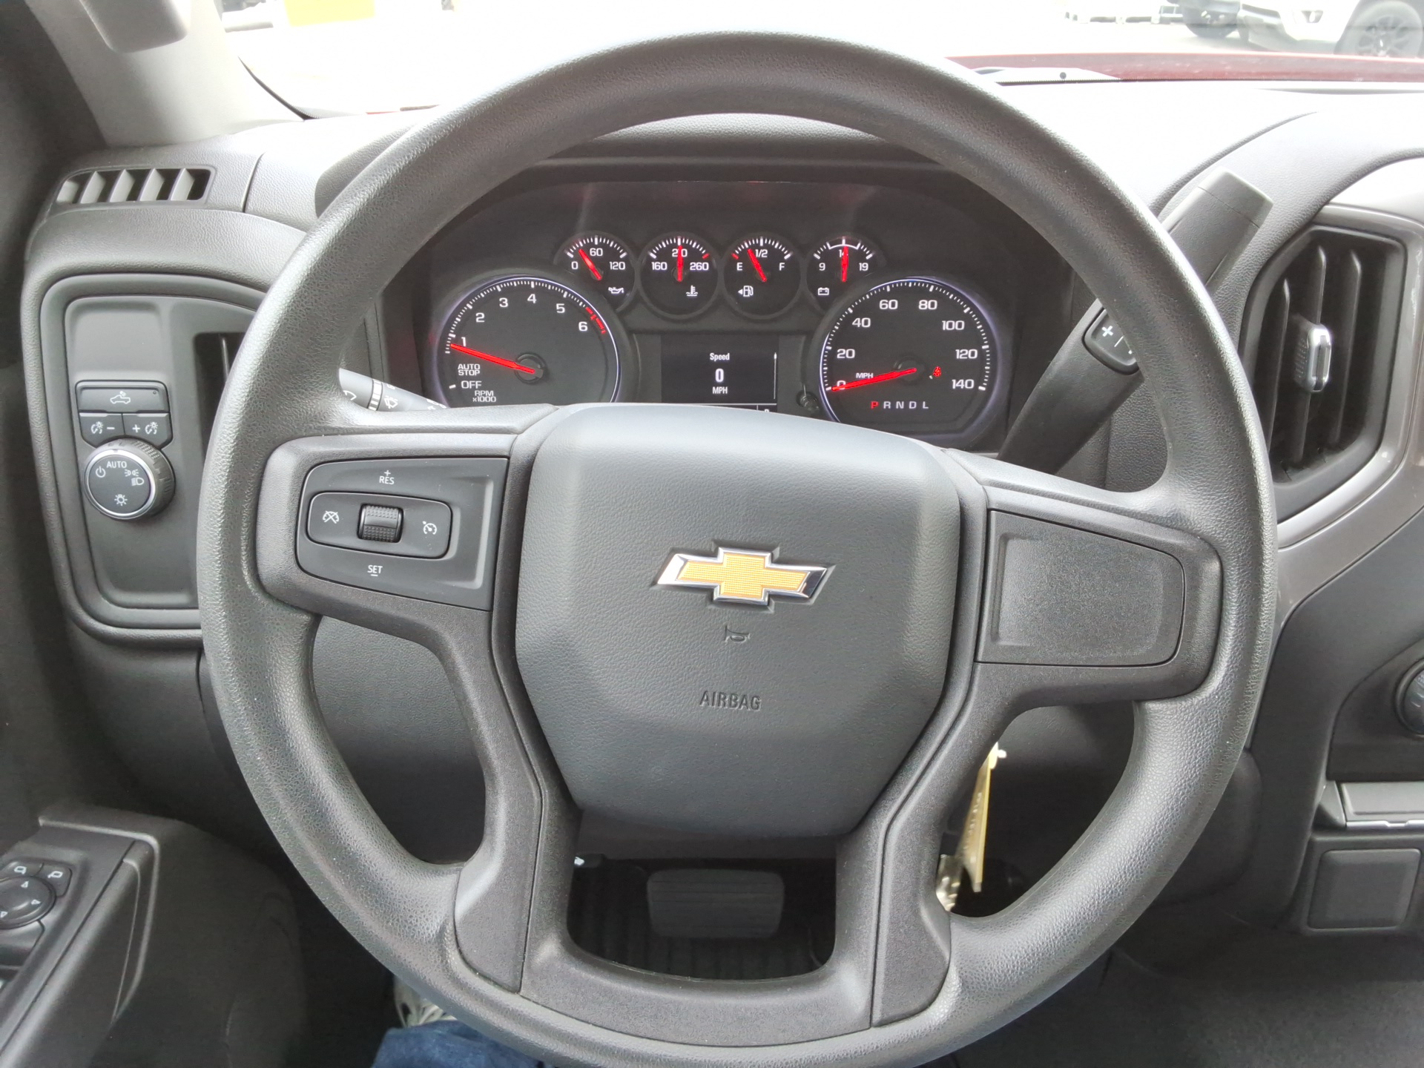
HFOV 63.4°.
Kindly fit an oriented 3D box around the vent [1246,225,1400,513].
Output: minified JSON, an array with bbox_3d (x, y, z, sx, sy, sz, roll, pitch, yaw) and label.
[{"bbox_3d":[0.317,-0.087,0.617,0.082,0.153,0.030,1,11,3],"label":"vent"}]

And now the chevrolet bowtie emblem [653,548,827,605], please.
[{"bbox_3d":[0.011,0.016,0.427,0.062,0.019,0.006,5,-2,0],"label":"chevrolet bowtie emblem"}]

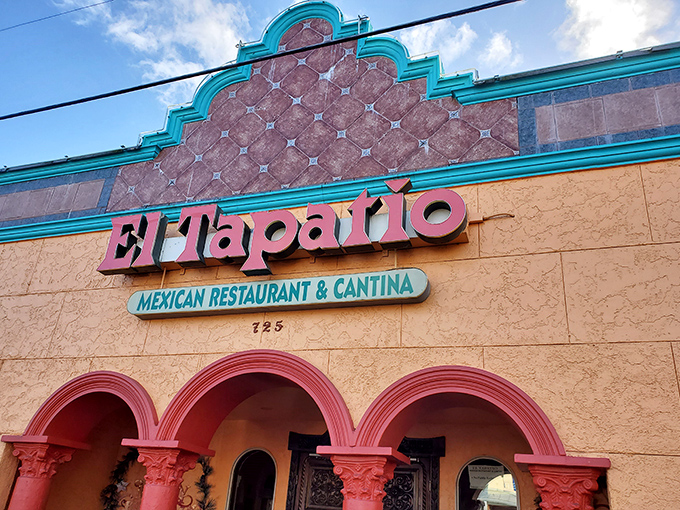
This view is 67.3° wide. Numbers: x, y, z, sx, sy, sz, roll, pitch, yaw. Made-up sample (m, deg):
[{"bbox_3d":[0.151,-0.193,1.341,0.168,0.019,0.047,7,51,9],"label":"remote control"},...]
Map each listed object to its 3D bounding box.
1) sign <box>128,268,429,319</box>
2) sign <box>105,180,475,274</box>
[{"bbox_3d":[-0.761,0.432,5.186,3.331,0.279,0.154,-5,-27,19],"label":"sign"},{"bbox_3d":[-0.760,-0.161,5.369,4.114,0.836,0.343,-5,-27,19],"label":"sign"}]

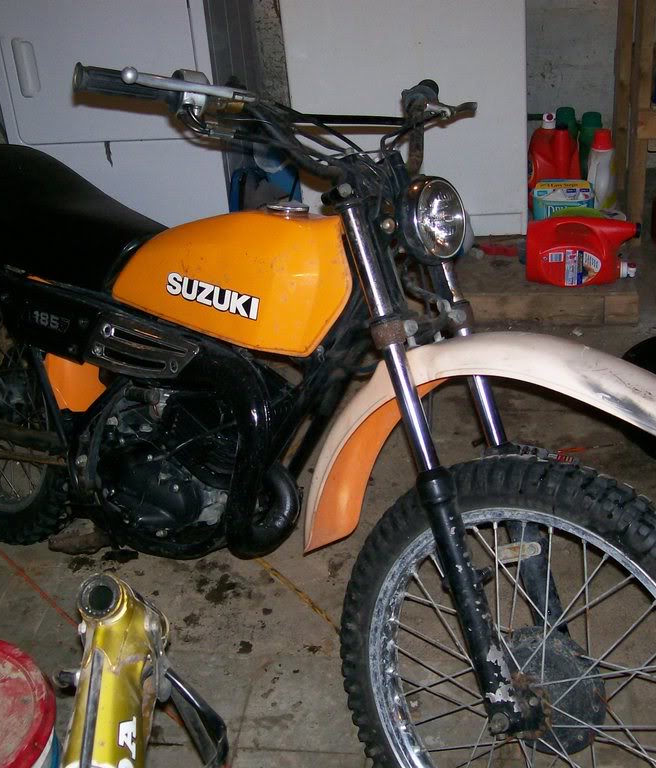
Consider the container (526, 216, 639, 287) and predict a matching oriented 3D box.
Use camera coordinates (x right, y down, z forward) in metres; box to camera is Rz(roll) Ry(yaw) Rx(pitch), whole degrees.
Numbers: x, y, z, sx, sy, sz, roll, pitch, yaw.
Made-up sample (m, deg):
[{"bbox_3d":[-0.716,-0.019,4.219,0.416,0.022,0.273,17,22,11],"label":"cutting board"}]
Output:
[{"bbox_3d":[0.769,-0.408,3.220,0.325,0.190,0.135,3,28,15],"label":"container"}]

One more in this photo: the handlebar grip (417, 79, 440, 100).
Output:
[{"bbox_3d":[0.178,-0.544,1.960,0.036,0.036,0.120,6,14,22],"label":"handlebar grip"}]

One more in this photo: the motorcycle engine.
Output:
[{"bbox_3d":[-0.264,0.144,1.941,0.330,0.300,0.250,22,22,36],"label":"motorcycle engine"}]

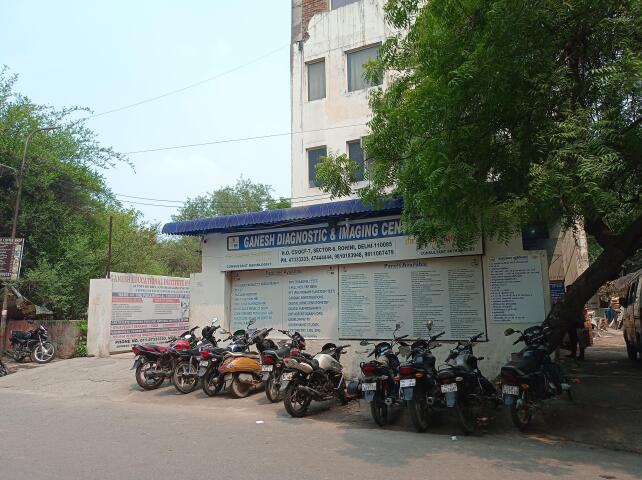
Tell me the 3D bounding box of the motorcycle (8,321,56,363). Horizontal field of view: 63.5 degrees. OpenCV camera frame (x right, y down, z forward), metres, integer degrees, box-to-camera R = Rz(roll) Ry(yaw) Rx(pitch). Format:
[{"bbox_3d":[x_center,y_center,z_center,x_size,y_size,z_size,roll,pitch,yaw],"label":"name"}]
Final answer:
[{"bbox_3d":[-8.017,2.870,14.405,1.950,1.080,0.720,-5,-9,29],"label":"motorcycle"}]

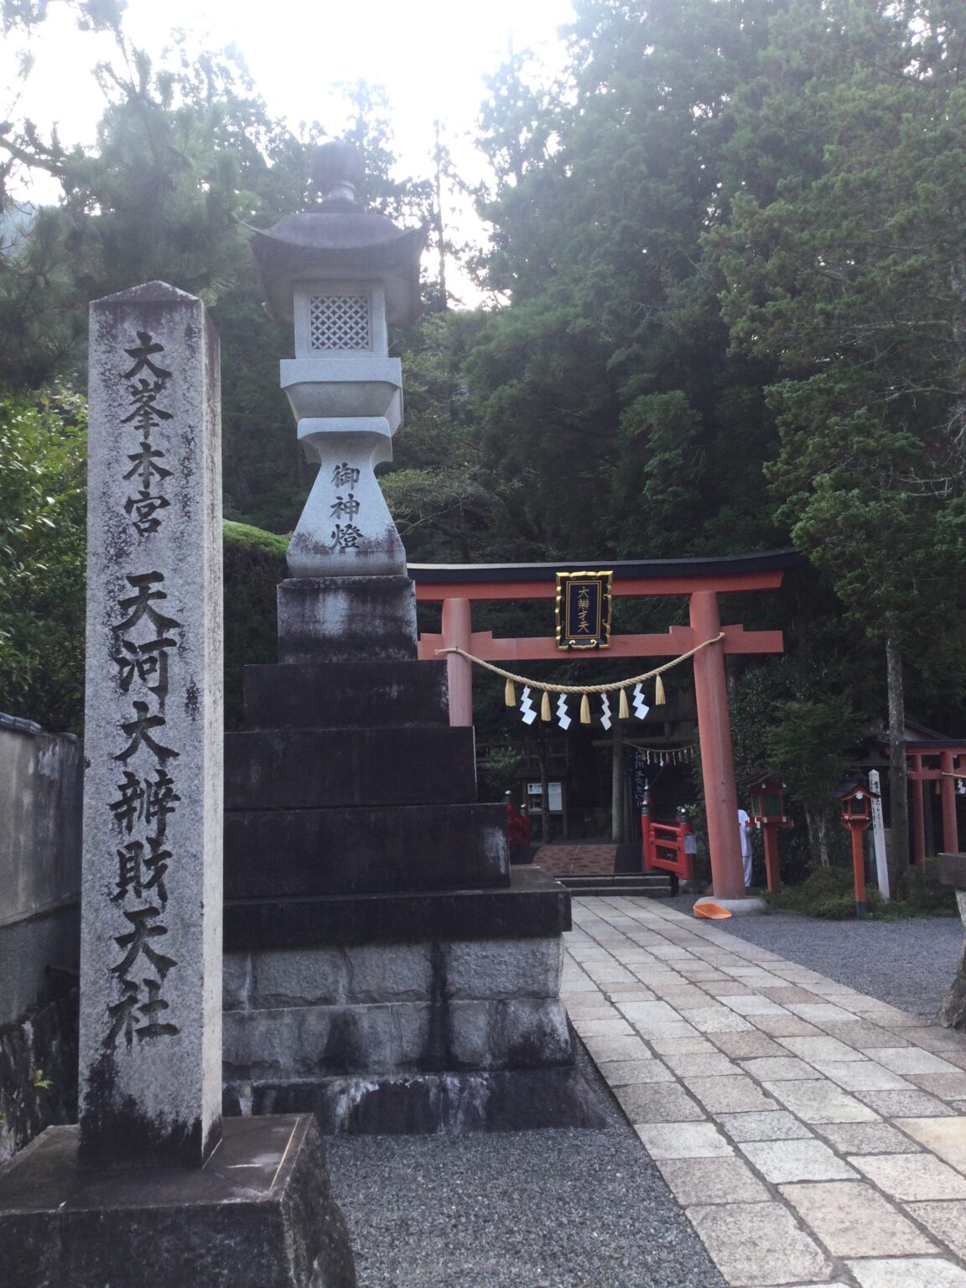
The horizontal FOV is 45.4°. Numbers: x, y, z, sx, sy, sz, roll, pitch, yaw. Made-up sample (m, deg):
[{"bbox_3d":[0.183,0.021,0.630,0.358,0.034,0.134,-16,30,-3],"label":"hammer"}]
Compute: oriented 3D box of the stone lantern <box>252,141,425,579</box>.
[{"bbox_3d":[-0.866,-1.821,7.313,1.117,2.961,1.117,-2,-8,-2],"label":"stone lantern"}]

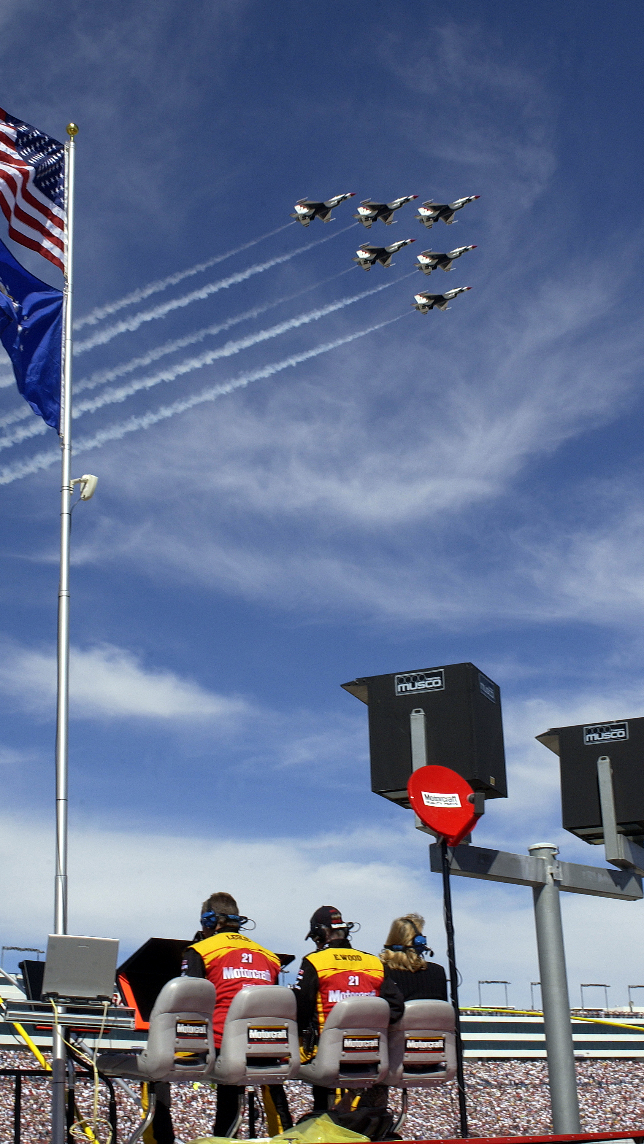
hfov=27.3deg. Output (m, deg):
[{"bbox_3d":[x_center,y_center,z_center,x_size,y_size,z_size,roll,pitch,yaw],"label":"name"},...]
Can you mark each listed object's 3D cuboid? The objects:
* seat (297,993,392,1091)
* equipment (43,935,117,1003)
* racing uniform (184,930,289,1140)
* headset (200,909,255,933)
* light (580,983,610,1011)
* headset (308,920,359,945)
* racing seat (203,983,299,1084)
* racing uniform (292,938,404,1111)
[{"bbox_3d":[0.104,2.680,7.550,0.430,0.480,0.460,12,-26,-29],"label":"seat"},{"bbox_3d":[-1.110,1.817,6.050,0.330,0.265,0.300,8,-25,-22],"label":"equipment"},{"bbox_3d":[-0.454,2.465,7.050,0.540,1.030,0.560,10,-25,-25],"label":"racing uniform"},{"bbox_3d":[-0.517,1.896,7.200,0.210,0.110,0.200,14,-28,-33],"label":"headset"},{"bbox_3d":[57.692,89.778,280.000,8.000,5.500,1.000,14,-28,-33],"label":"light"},{"bbox_3d":[0.066,2.136,7.850,0.210,0.110,0.200,18,-30,-38],"label":"headset"},{"bbox_3d":[-0.382,2.425,6.950,0.430,0.480,0.460,14,-27,-32],"label":"racing seat"},{"bbox_3d":[0.144,2.704,7.750,0.580,1.020,0.560,8,-25,-22],"label":"racing uniform"}]

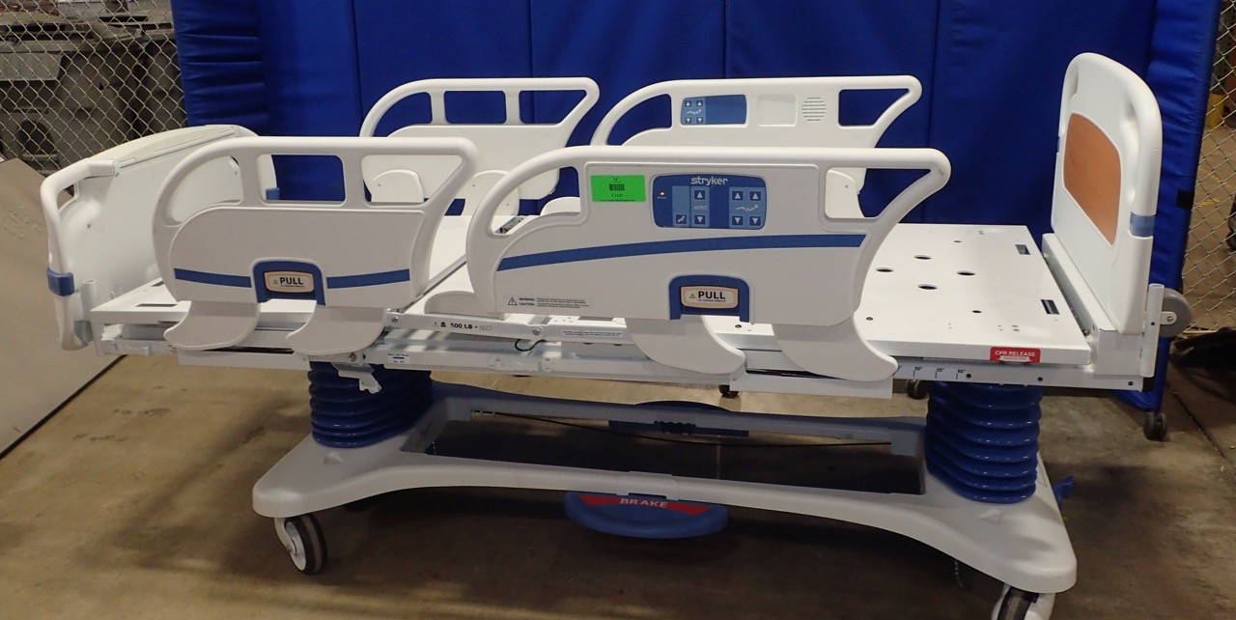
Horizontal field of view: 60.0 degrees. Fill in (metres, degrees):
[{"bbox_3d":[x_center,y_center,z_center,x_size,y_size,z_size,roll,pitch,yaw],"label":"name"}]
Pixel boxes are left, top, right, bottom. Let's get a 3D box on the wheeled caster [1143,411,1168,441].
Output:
[{"bbox_3d":[1.577,0.333,3.137,0.066,0.092,0.080,8,21,27],"label":"wheeled caster"}]

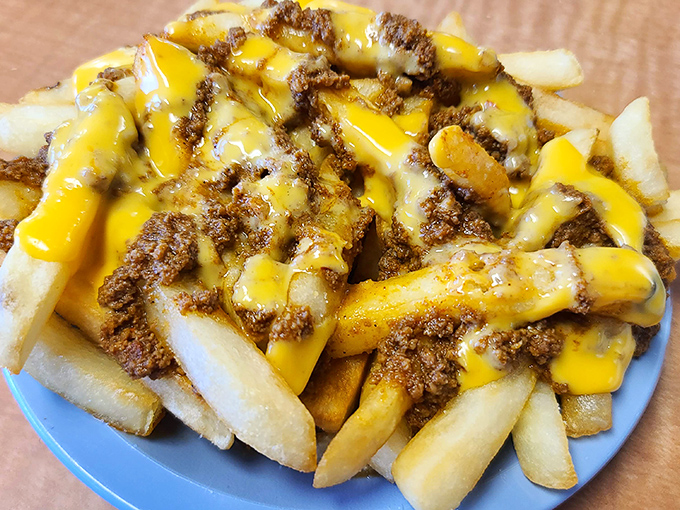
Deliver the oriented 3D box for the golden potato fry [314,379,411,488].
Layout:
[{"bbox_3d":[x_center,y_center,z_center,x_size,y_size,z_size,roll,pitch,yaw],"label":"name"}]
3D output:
[{"bbox_3d":[0.006,0.044,0.132,0.013,0.013,0.035,35,87,20],"label":"golden potato fry"}]

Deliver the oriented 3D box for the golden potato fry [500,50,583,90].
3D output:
[{"bbox_3d":[0.084,-0.083,0.218,0.040,0.013,0.015,5,56,6],"label":"golden potato fry"}]

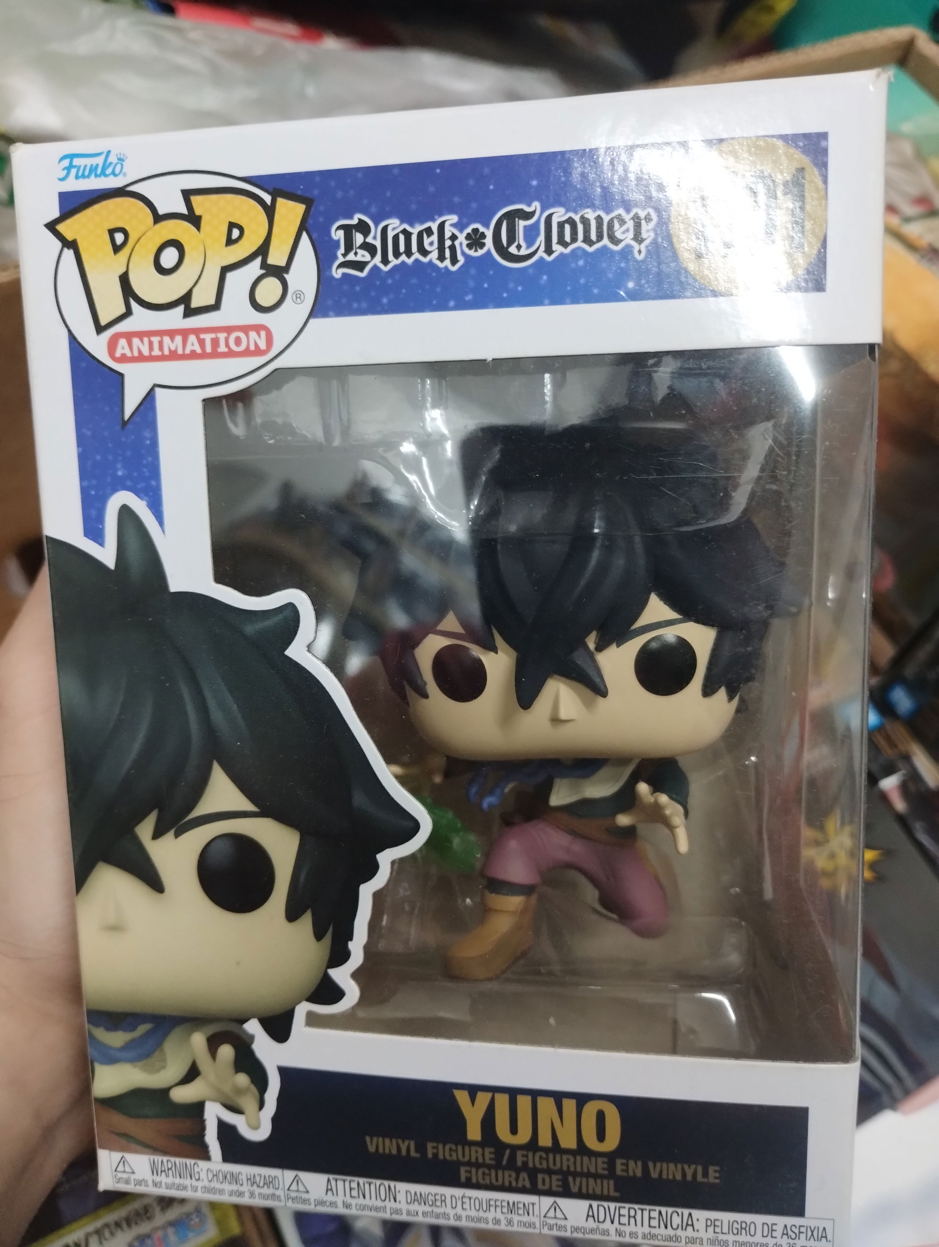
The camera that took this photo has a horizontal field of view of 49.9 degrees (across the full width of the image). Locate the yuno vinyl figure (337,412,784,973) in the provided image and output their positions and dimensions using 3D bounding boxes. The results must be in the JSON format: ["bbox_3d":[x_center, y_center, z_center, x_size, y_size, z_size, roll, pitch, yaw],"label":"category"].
[{"bbox_3d":[0.016,0.014,0.181,0.083,0.100,0.068,0,8,10],"label":"yuno vinyl figure"}]

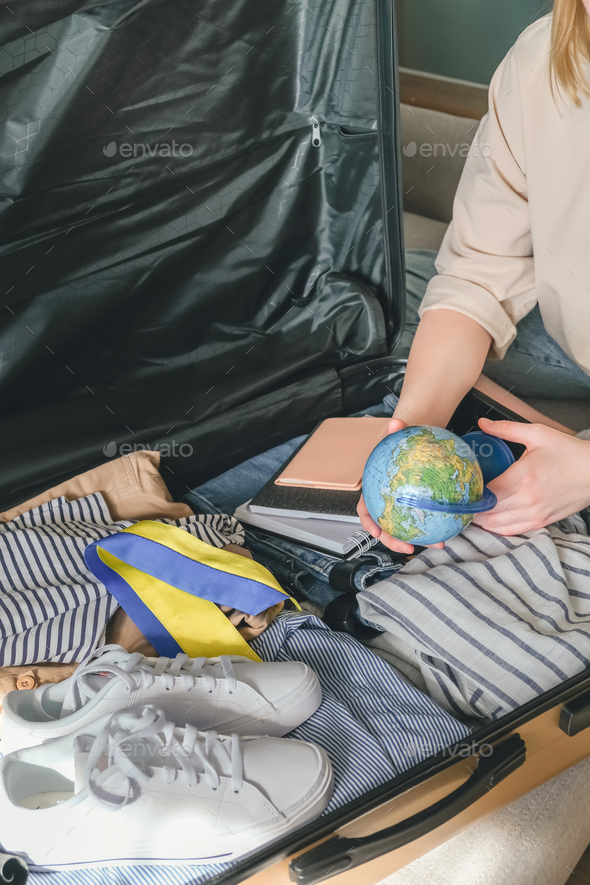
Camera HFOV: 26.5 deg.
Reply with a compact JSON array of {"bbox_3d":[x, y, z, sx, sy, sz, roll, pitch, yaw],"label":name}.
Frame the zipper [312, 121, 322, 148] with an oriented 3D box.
[{"bbox_3d":[0.024,-0.337,1.370,0.009,0.028,0.005,-14,35,-18],"label":"zipper"}]

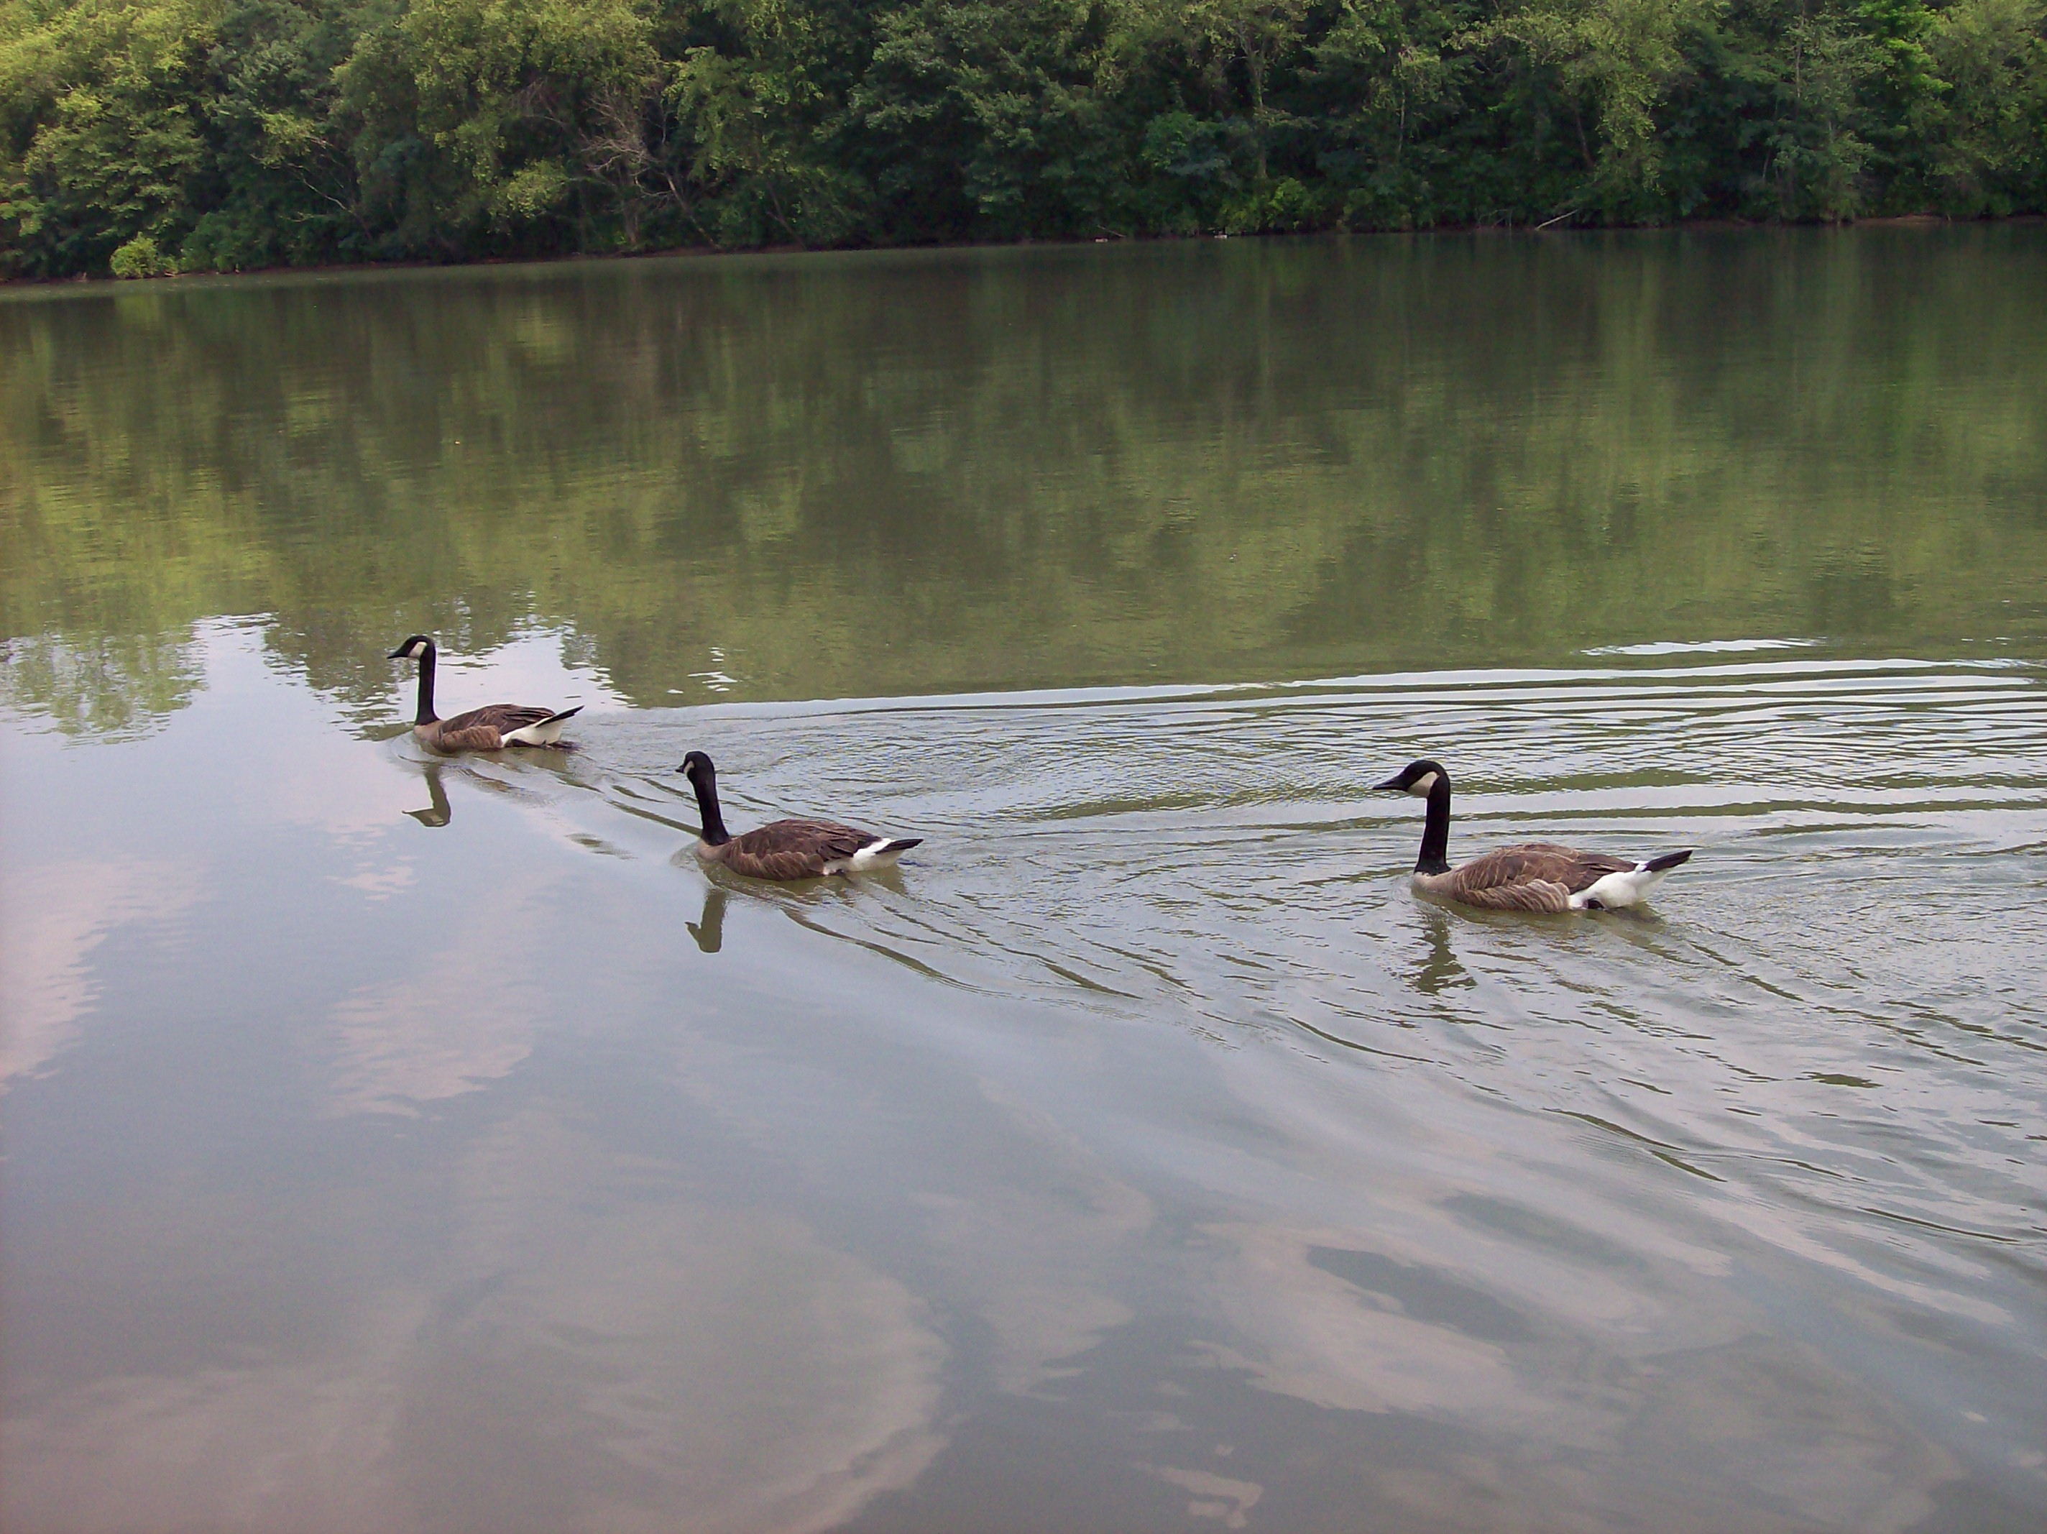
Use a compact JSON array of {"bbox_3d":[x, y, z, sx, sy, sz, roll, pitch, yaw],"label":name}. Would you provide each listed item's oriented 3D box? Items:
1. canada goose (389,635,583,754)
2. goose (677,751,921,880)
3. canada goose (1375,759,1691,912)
[{"bbox_3d":[-1.652,-0.211,8.192,0.663,0.375,0.234,3,13,20],"label":"canada goose"},{"bbox_3d":[-0.551,0.129,6.541,0.630,0.334,0.227,2,13,16],"label":"goose"},{"bbox_3d":[1.155,0.166,6.033,0.711,0.374,0.243,0,12,9],"label":"canada goose"}]

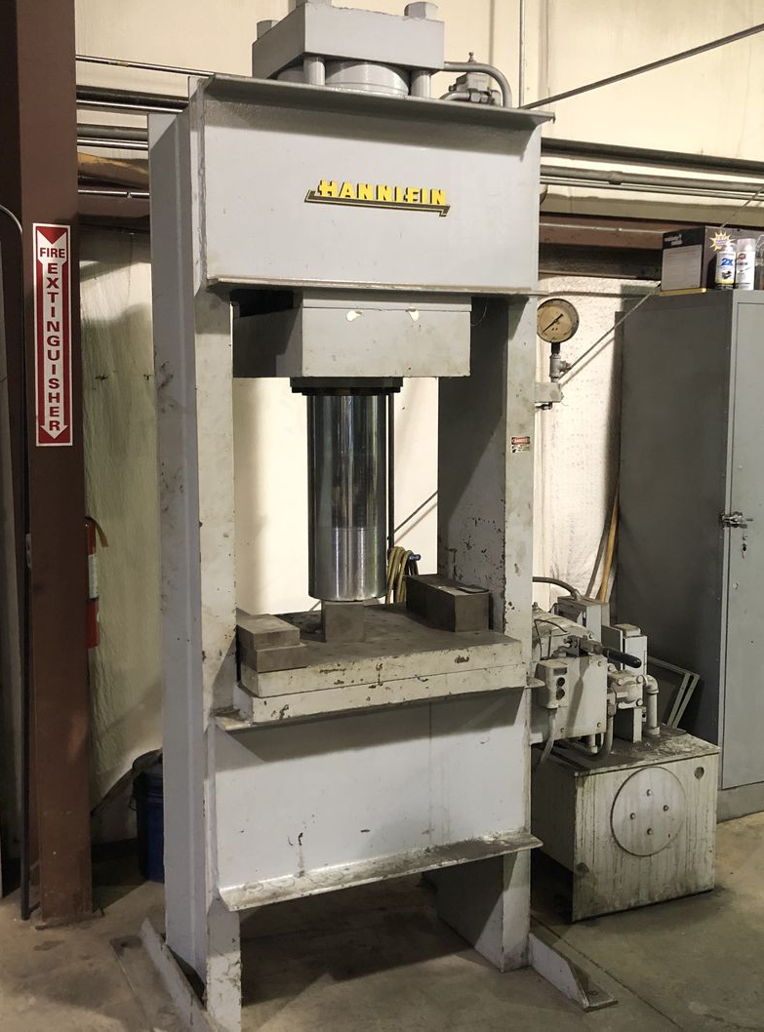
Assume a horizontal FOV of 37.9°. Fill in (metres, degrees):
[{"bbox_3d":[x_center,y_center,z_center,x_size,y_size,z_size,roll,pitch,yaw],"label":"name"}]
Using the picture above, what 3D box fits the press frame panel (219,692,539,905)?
[{"bbox_3d":[0.020,0.678,2.815,0.887,0.452,0.112,-3,7,-25],"label":"press frame panel"}]

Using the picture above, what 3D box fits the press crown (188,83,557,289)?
[{"bbox_3d":[-0.059,-0.776,2.814,0.882,0.441,0.460,-3,7,-25],"label":"press crown"}]

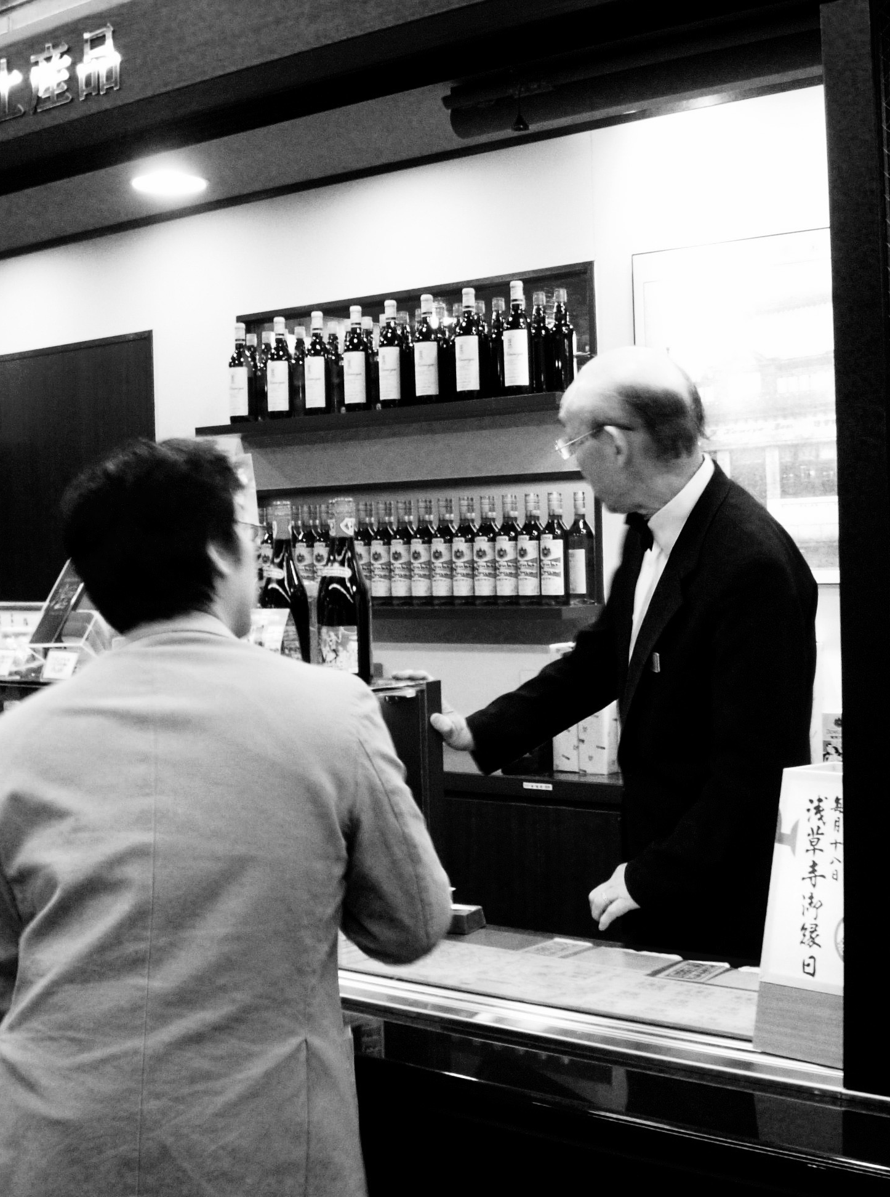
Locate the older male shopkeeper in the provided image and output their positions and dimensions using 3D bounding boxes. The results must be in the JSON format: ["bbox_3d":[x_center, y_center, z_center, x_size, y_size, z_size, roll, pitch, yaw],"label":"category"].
[{"bbox_3d":[0.260,0.451,2.511,0.550,1.600,0.500,-2,1,-18],"label":"older male shopkeeper"}]

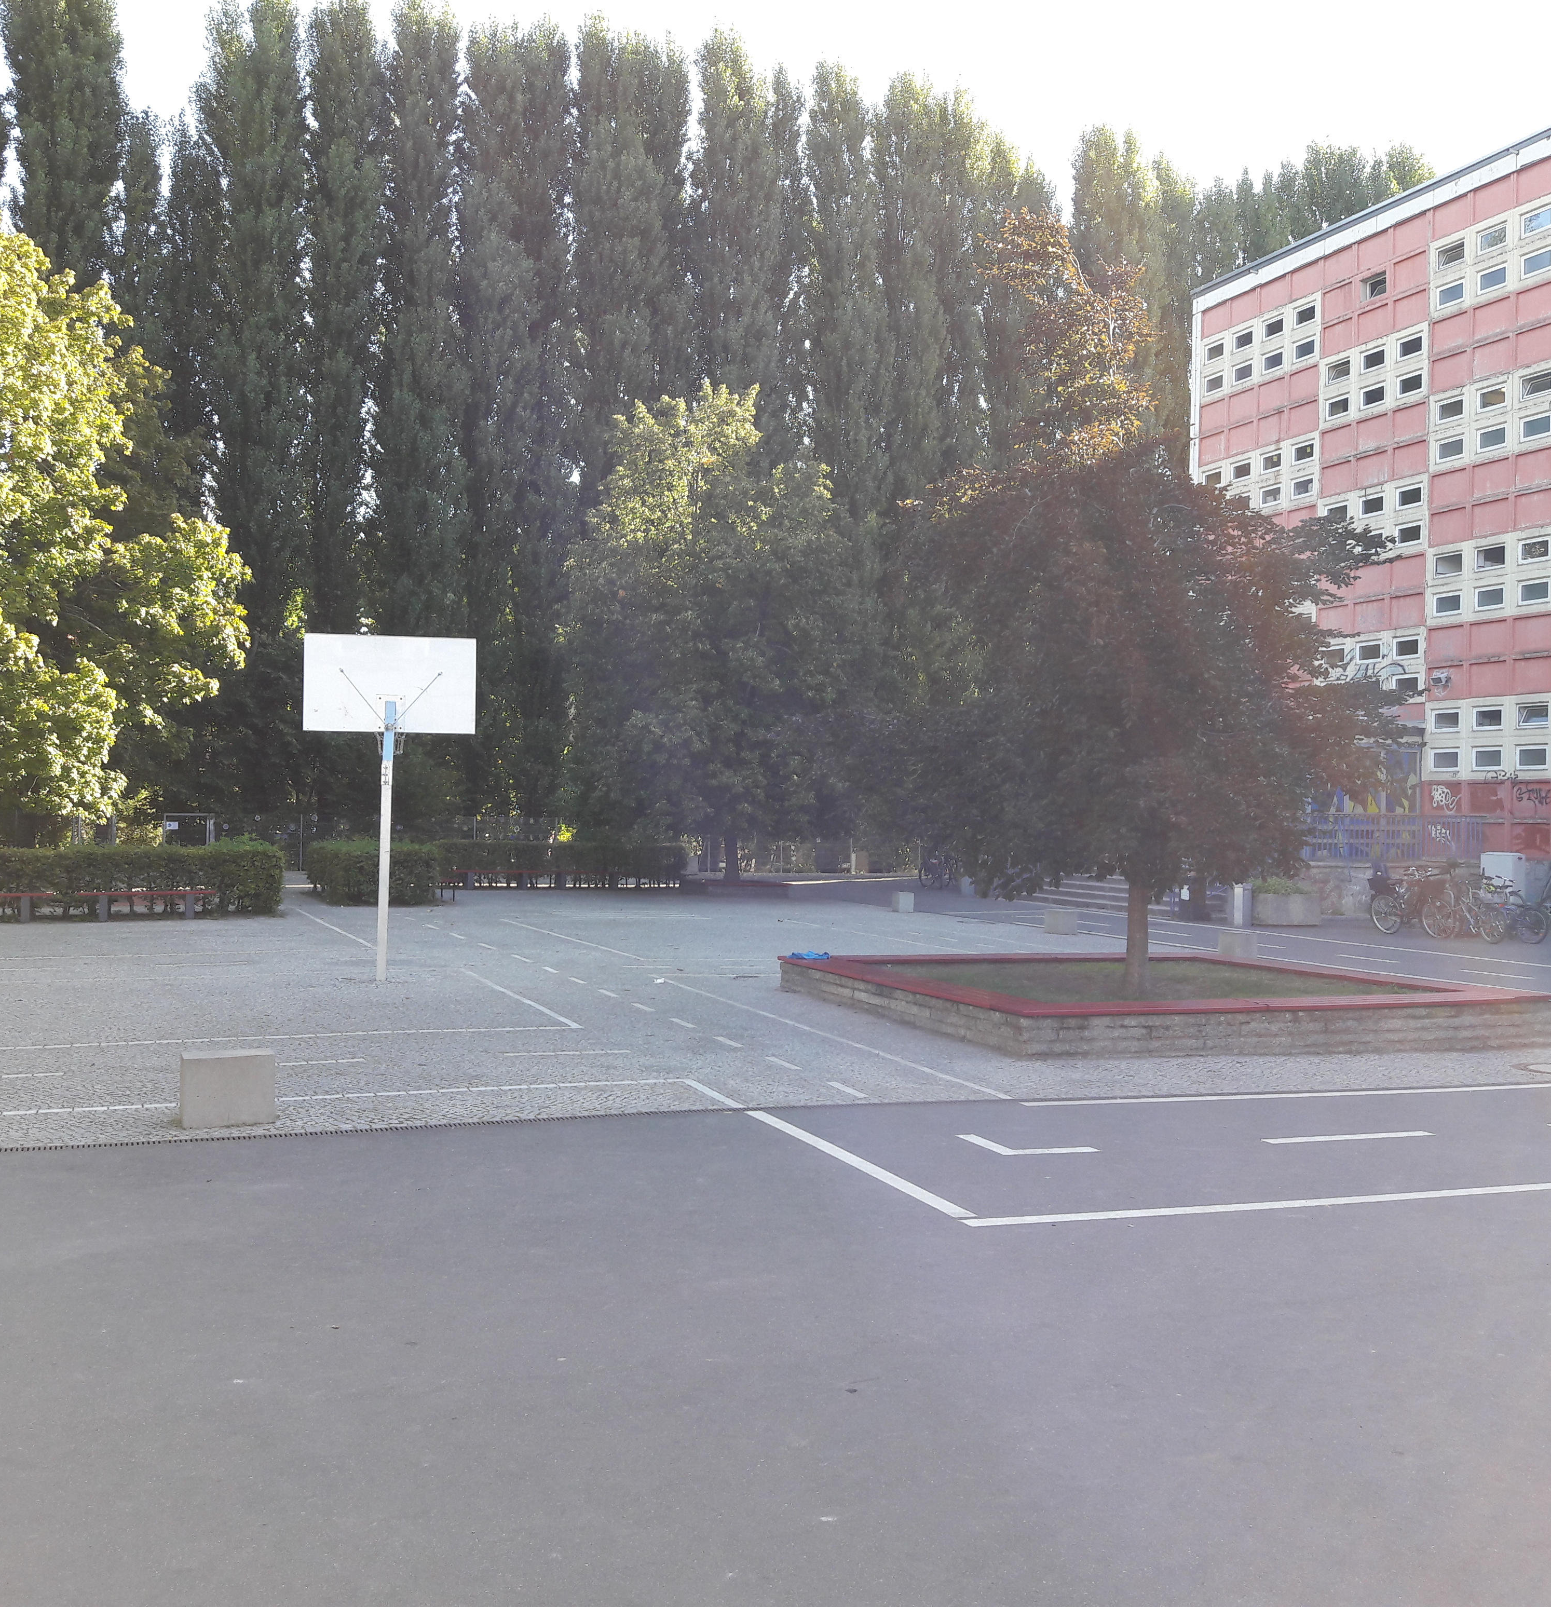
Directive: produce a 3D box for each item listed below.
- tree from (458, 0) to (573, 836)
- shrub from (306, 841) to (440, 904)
[{"bbox_3d":[-8.419,-11.815,57.080,4.050,27.840,3.900,1,0,-23],"label":"tree"},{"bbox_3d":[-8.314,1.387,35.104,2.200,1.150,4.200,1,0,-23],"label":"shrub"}]

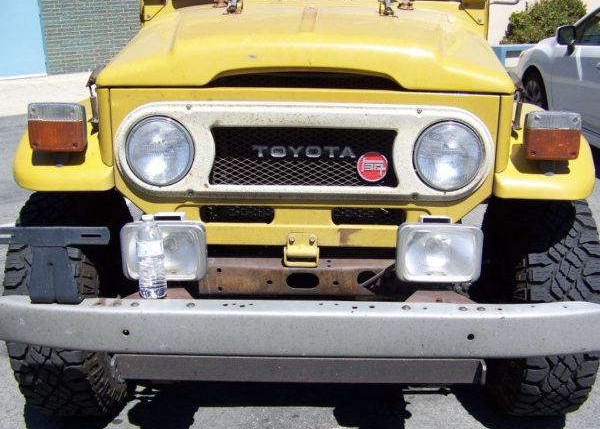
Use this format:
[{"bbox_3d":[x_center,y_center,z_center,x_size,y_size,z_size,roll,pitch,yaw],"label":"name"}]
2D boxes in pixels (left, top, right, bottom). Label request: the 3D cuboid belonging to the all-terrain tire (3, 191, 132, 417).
[{"bbox_3d":[-0.714,0.276,2.201,0.270,0.830,0.830,1,17,1],"label":"all-terrain tire"}]

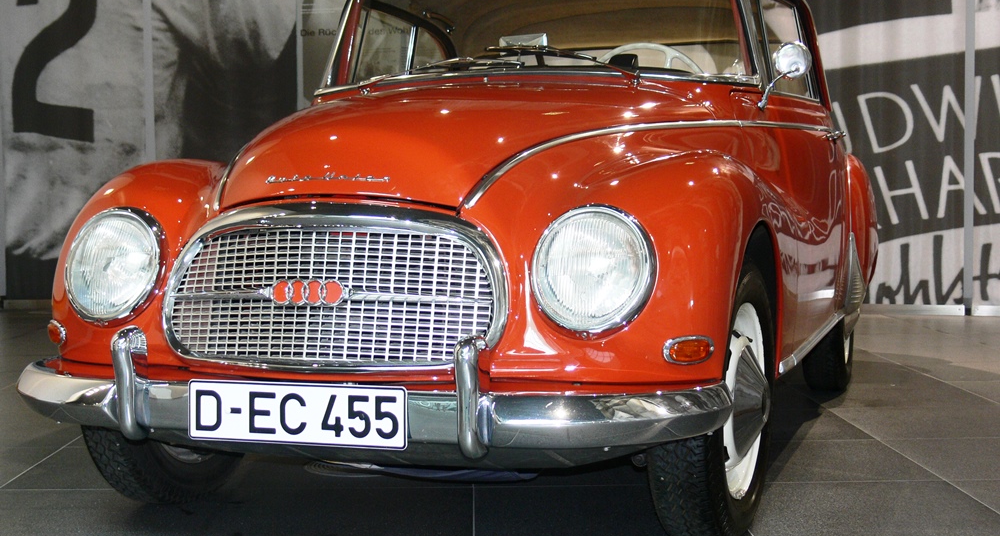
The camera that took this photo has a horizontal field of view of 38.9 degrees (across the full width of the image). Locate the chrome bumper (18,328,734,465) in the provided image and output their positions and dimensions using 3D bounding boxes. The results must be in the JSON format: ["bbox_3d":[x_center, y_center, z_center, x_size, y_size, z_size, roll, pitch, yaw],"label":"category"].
[{"bbox_3d":[-0.330,0.223,2.678,1.550,0.255,0.360,1,3,18],"label":"chrome bumper"}]

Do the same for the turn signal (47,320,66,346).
[{"bbox_3d":[-0.932,0.138,3.000,0.050,0.060,0.105,-3,4,-42],"label":"turn signal"}]

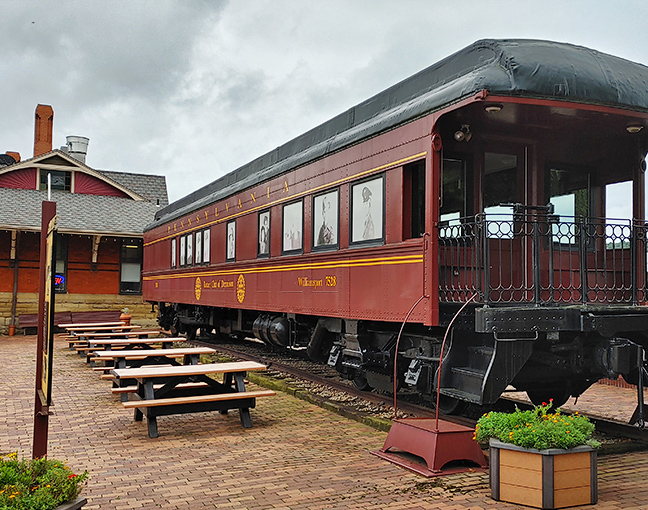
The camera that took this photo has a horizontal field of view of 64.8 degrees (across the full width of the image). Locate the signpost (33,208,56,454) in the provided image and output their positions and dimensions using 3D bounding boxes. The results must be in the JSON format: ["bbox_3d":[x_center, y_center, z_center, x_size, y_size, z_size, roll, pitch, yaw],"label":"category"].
[{"bbox_3d":[-2.008,0.753,3.688,0.110,2.371,0.695,3,-5,-32],"label":"signpost"}]

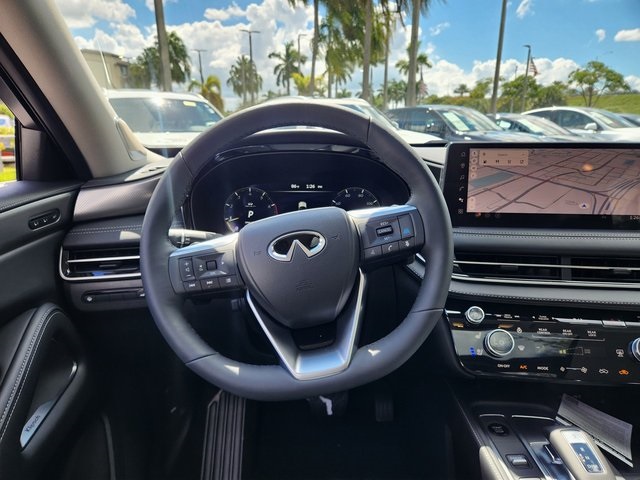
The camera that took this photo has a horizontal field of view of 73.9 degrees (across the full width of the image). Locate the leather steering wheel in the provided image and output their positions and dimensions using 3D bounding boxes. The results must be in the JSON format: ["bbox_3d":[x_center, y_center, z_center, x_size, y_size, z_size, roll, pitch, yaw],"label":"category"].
[{"bbox_3d":[-0.029,0.011,0.532,0.378,0.367,0.090,-11,-7,-1],"label":"leather steering wheel"}]

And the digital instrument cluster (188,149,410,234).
[{"bbox_3d":[-0.030,-0.065,0.700,0.365,0.155,0.065,0,-3,0],"label":"digital instrument cluster"}]

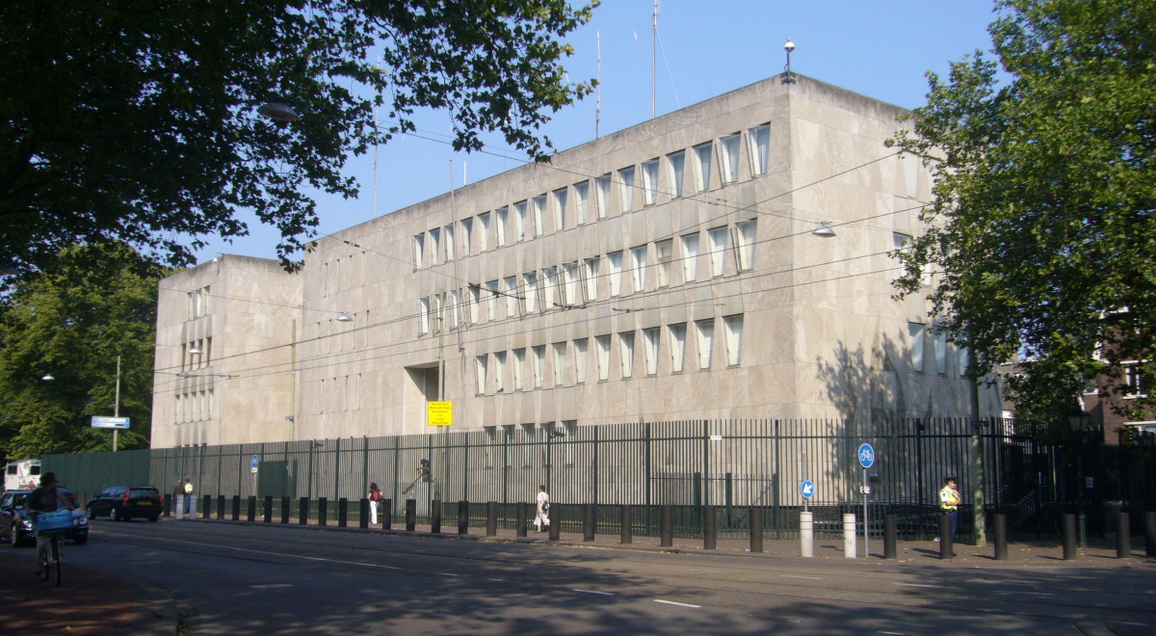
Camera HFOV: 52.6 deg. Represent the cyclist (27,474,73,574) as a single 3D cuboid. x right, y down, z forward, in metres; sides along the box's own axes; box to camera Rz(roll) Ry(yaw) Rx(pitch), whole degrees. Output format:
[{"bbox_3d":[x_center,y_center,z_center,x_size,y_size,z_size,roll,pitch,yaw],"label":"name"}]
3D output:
[{"bbox_3d":[-8.555,3.329,18.958,0.680,1.660,0.950,5,-9,-34],"label":"cyclist"}]

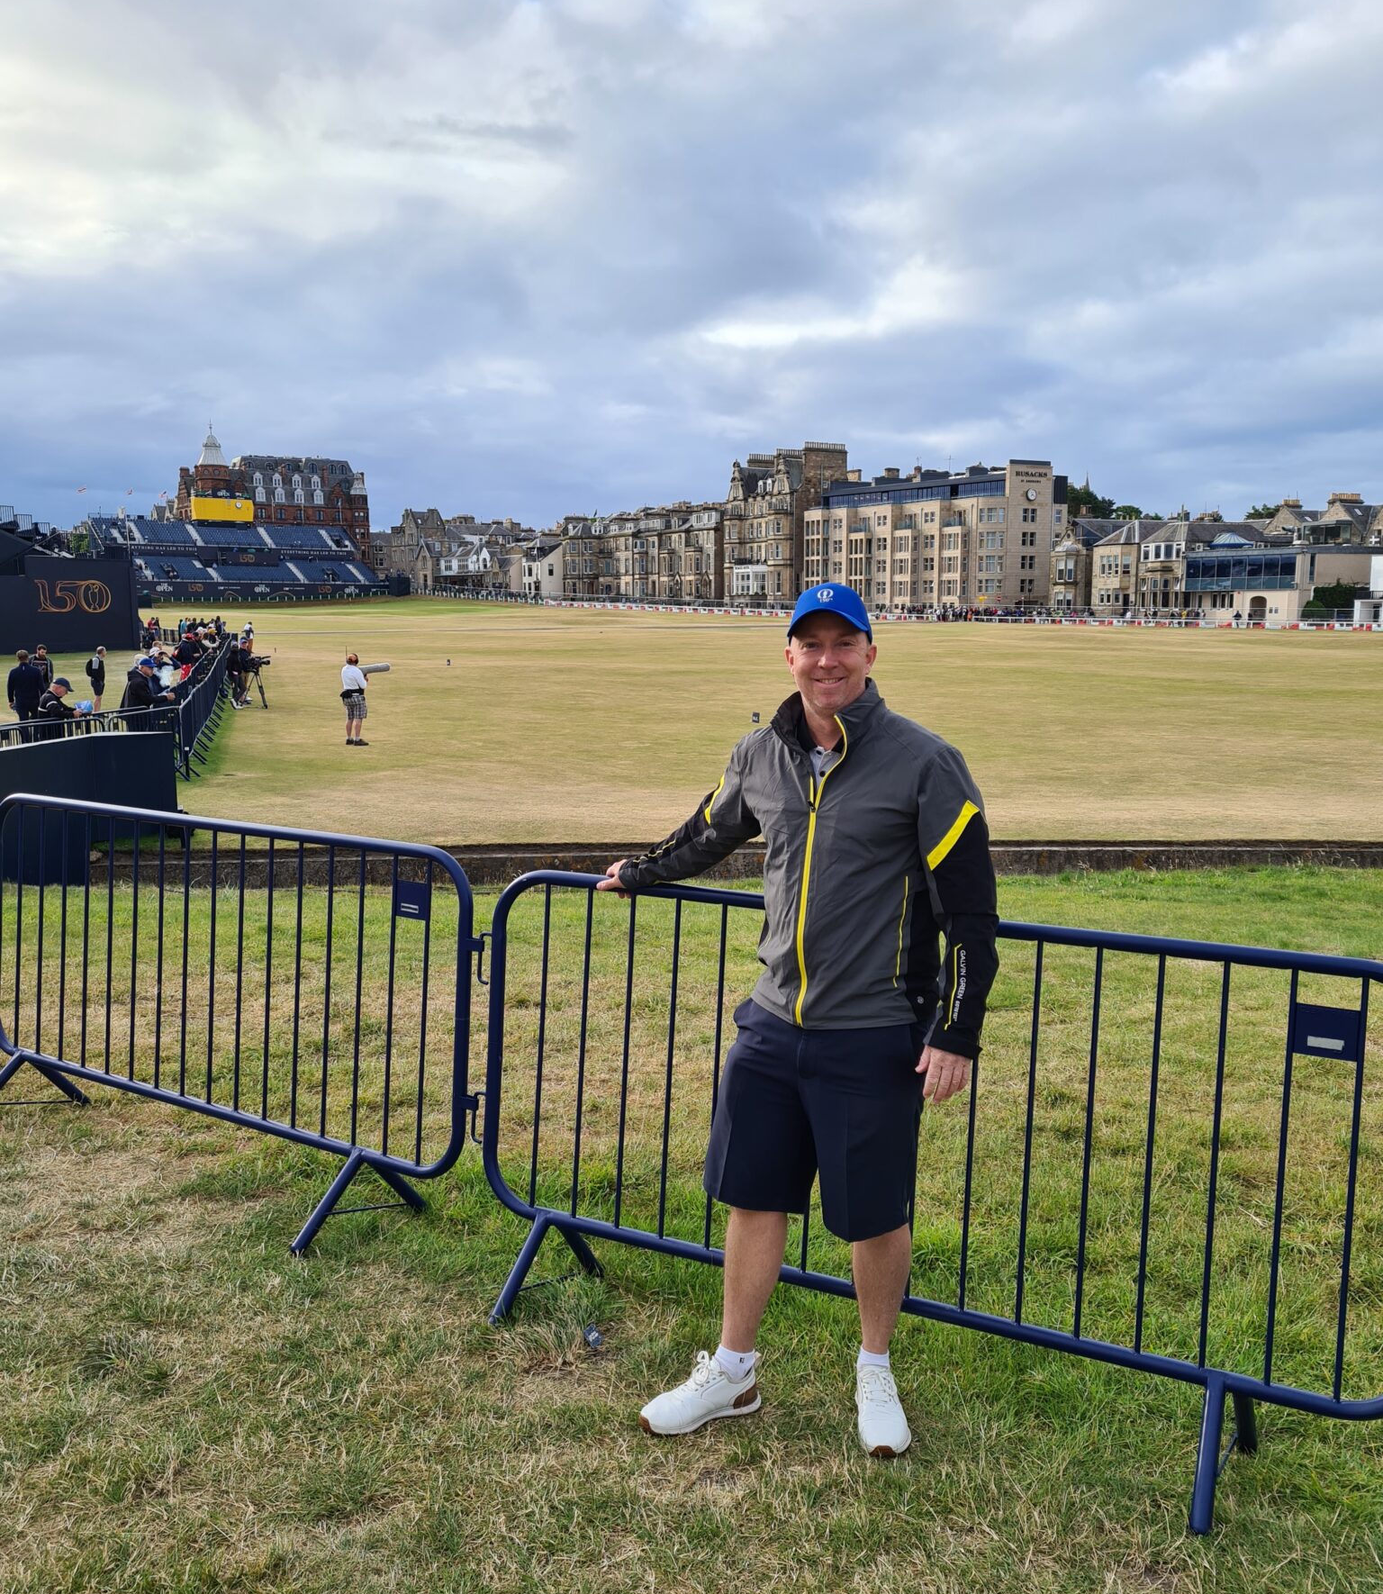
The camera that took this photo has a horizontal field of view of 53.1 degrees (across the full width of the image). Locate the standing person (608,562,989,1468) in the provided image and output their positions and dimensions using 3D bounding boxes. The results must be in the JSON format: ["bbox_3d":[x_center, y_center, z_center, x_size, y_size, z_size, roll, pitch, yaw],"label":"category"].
[{"bbox_3d":[0.204,0.451,2.927,0.860,1.790,0.500,2,9,18],"label":"standing person"}]

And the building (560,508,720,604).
[{"bbox_3d":[-5.550,-43.742,252.310,12.500,16.100,52.000,-6,10,-34],"label":"building"}]

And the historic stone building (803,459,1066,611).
[{"bbox_3d":[33.714,-35.852,195.398,12.500,19.300,41.500,-6,10,-34],"label":"historic stone building"}]

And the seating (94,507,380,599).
[{"bbox_3d":[-84.361,-44.825,260.144,49.000,15.600,16.000,-7,11,-39],"label":"seating"}]

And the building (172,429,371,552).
[{"bbox_3d":[-92.002,-62.322,302.028,38.000,33.500,19.000,-7,11,-39],"label":"building"}]

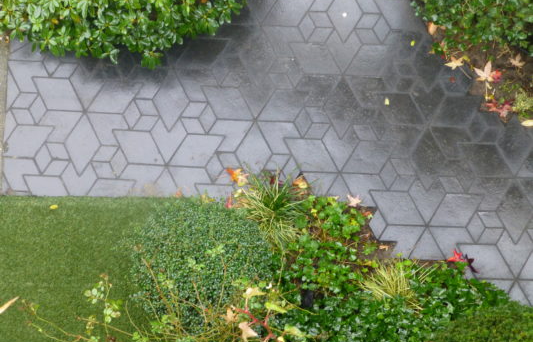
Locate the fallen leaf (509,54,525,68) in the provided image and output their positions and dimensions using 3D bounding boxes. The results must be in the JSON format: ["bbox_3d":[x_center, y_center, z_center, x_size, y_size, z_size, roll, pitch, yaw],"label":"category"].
[{"bbox_3d":[1.350,-0.593,4.399,0.086,0.020,0.078,12,81,3],"label":"fallen leaf"}]

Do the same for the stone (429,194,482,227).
[{"bbox_3d":[1.025,0.217,4.434,0.305,0.050,0.186,2,80,2],"label":"stone"}]

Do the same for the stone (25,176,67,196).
[{"bbox_3d":[-1.206,0.087,4.503,0.261,0.050,0.112,2,80,2],"label":"stone"}]

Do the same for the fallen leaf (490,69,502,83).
[{"bbox_3d":[1.232,-0.508,4.392,0.075,0.020,0.075,22,81,5],"label":"fallen leaf"}]

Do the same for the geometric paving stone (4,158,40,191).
[{"bbox_3d":[-1.300,0.029,4.374,0.204,0.045,0.177,2,80,1],"label":"geometric paving stone"}]

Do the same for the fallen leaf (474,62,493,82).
[{"bbox_3d":[1.170,-0.535,4.390,0.105,0.025,0.108,12,81,3],"label":"fallen leaf"}]

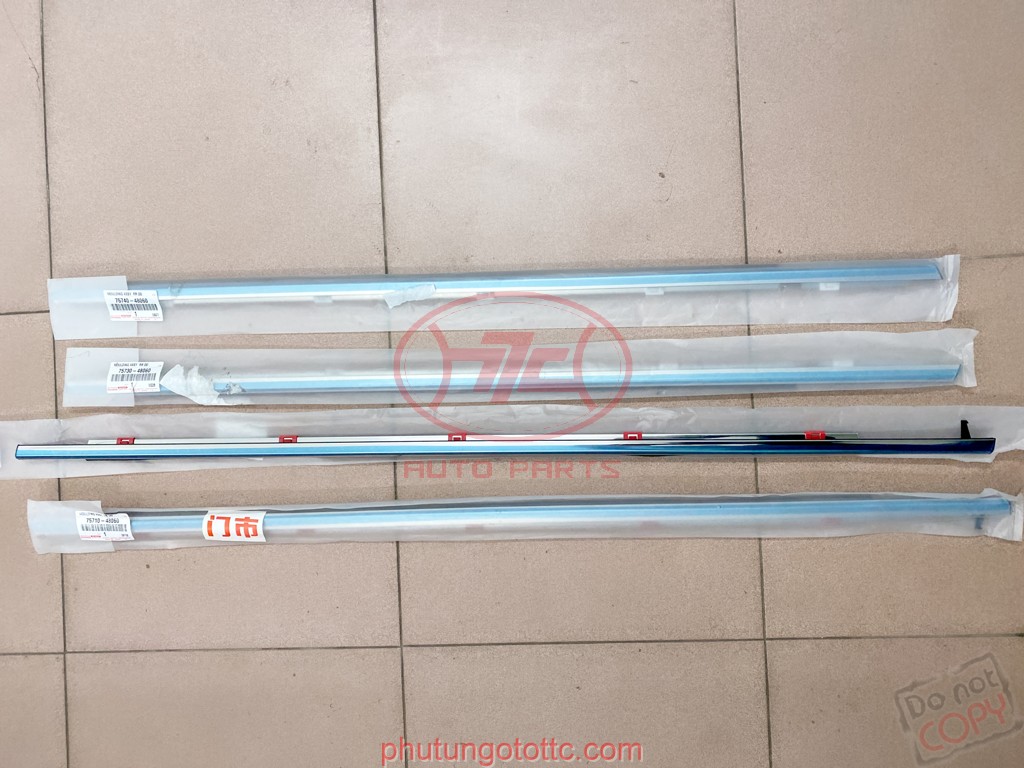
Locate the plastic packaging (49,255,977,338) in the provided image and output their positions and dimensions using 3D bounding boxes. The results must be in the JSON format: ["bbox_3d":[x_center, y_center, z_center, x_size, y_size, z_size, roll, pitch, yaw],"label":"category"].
[{"bbox_3d":[-0.033,-0.095,0.852,1.026,0.022,0.072,-1,89,5],"label":"plastic packaging"}]

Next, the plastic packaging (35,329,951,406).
[{"bbox_3d":[-0.015,-0.014,0.850,1.025,0.022,0.072,-1,89,5],"label":"plastic packaging"}]

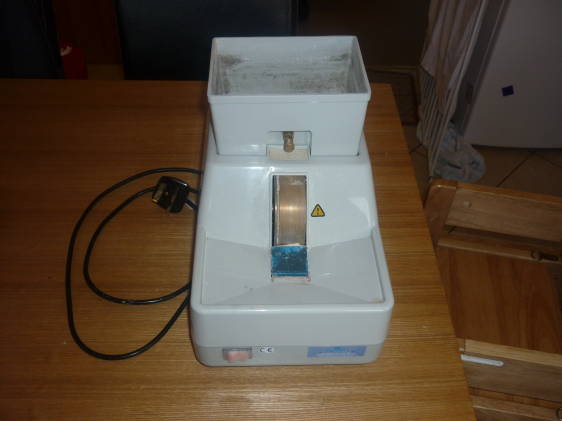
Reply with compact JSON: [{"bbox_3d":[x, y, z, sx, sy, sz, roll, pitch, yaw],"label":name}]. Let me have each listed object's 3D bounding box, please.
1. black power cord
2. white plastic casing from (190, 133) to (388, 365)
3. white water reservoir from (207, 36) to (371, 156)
[{"bbox_3d":[-0.174,0.037,0.638,0.167,0.042,0.298,0,48,-2],"label":"black power cord"},{"bbox_3d":[0.008,0.007,0.618,0.190,0.118,0.313,0,48,-2],"label":"white plastic casing"},{"bbox_3d":[0.007,-0.149,0.688,0.188,0.092,0.136,-1,45,-1],"label":"white water reservoir"}]

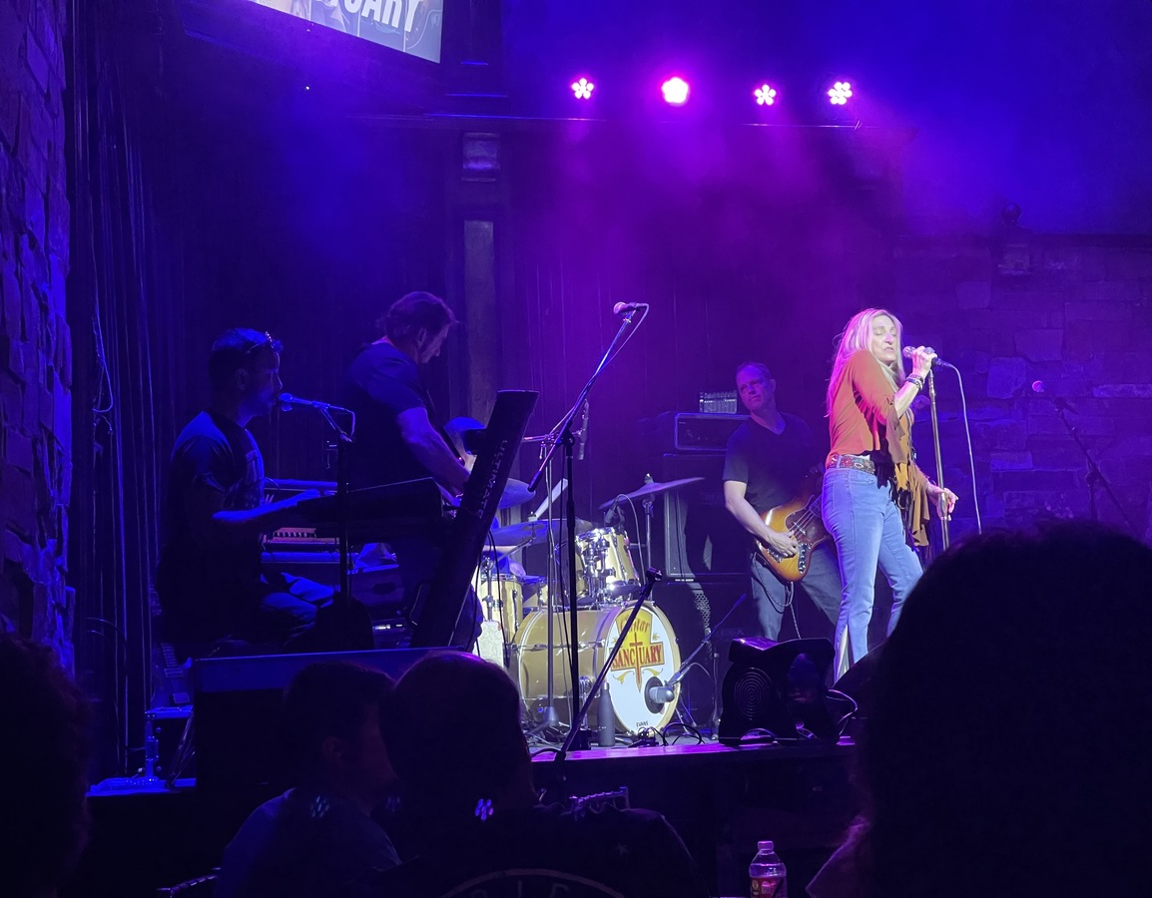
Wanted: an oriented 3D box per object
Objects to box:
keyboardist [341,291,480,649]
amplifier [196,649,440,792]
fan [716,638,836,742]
[{"bbox_3d":[-0.582,0.278,7.782,0.550,1.660,0.500,-1,-4,-7],"label":"keyboardist"},{"bbox_3d":[-0.785,0.857,6.980,0.780,0.410,0.500,0,-4,-18],"label":"amplifier"},{"bbox_3d":[0.800,0.953,8.720,0.320,0.410,0.340,-5,-6,44],"label":"fan"}]

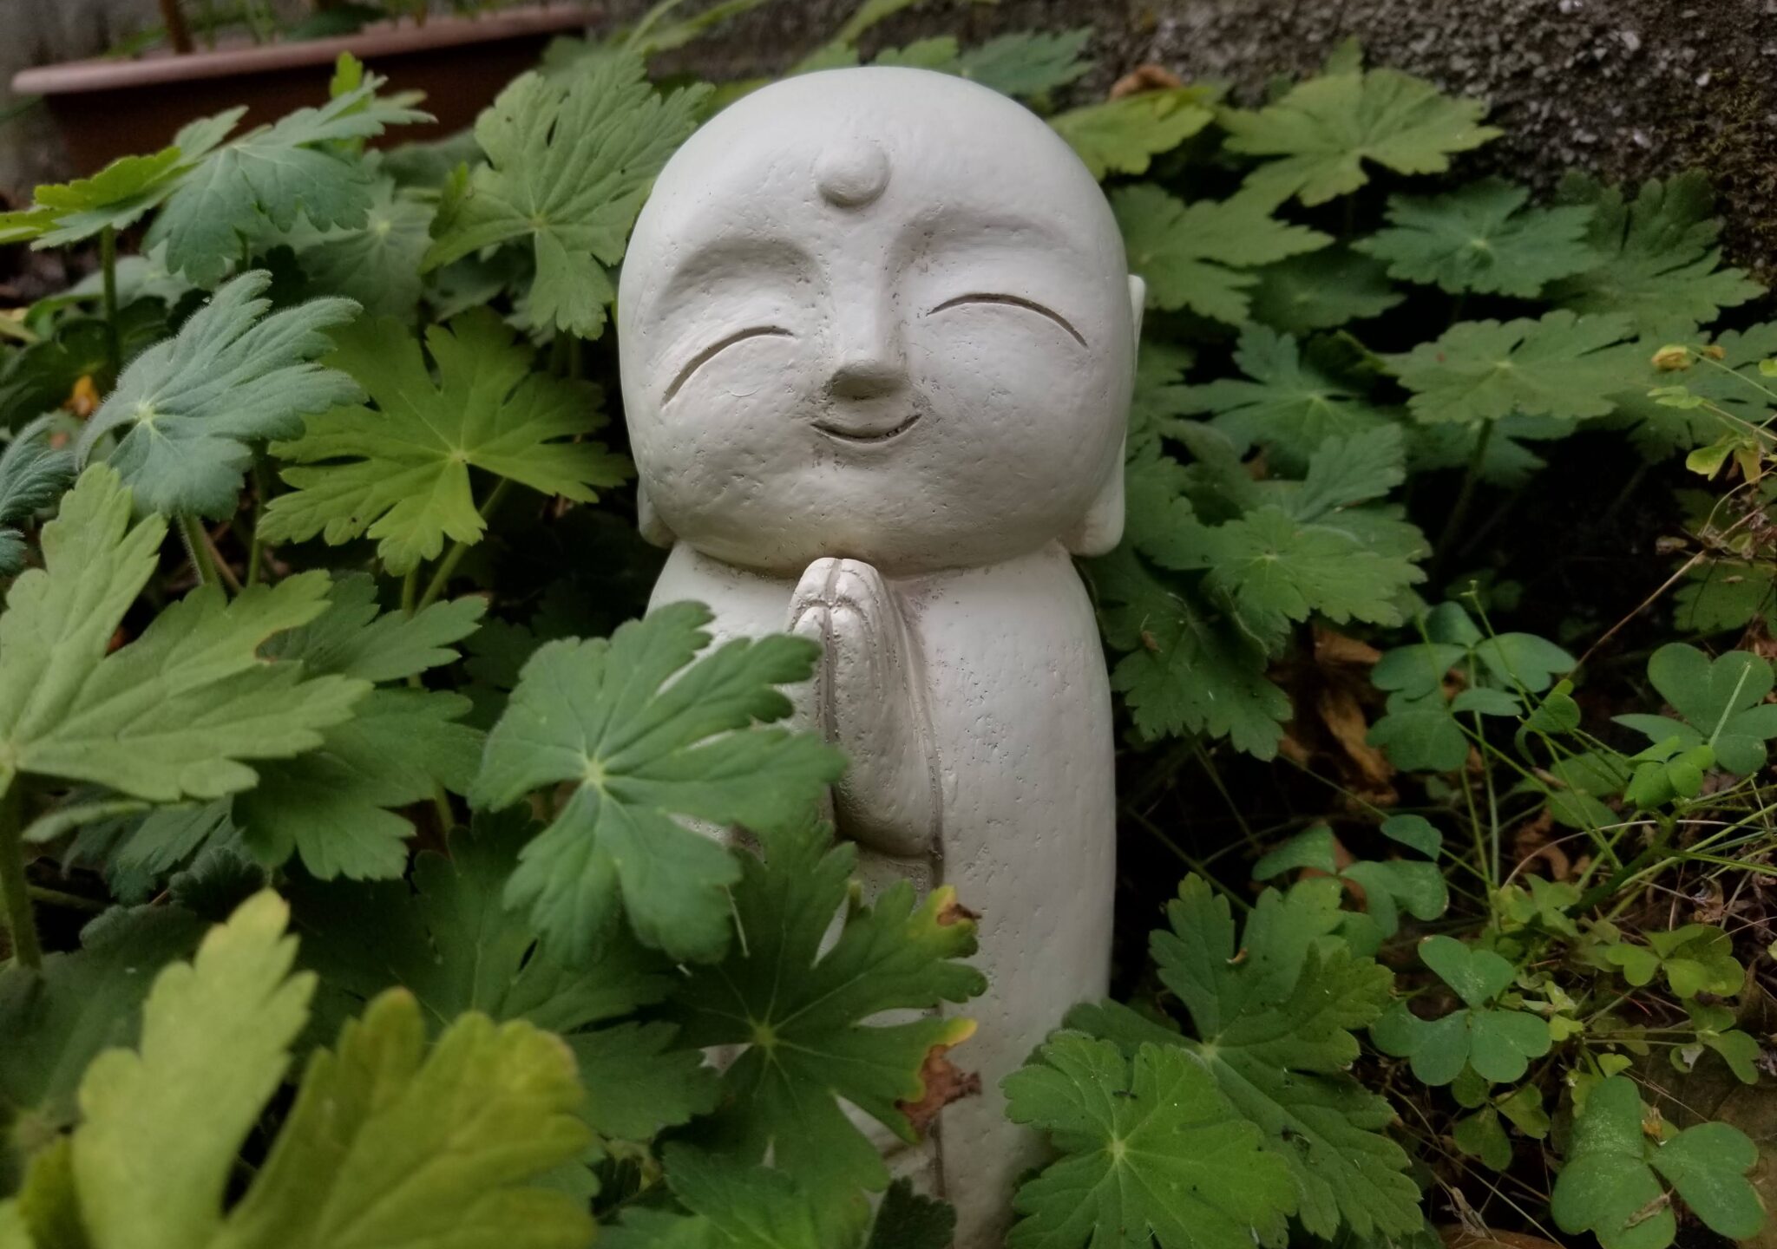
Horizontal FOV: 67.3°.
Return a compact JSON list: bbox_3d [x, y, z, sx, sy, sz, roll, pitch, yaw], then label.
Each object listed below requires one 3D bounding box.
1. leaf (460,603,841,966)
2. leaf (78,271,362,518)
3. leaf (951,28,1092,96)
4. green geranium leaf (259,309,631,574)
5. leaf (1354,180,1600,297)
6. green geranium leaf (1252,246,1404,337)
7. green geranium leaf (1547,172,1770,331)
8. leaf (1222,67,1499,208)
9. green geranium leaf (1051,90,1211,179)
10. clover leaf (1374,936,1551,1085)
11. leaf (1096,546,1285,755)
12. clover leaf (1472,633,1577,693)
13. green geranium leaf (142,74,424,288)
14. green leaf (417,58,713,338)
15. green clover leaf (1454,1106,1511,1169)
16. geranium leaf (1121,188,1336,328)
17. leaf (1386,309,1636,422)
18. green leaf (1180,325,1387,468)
[{"bbox_3d":[-0.047,0.032,0.270,0.075,0.018,0.076,-11,66,-8],"label":"leaf"},{"bbox_3d":[-0.149,-0.053,0.300,0.057,0.022,0.068,-18,46,-1],"label":"leaf"},{"bbox_3d":[0.037,-0.193,0.460,0.062,0.018,0.061,-11,42,-12],"label":"leaf"},{"bbox_3d":[-0.103,-0.045,0.315,0.082,0.022,0.073,-31,59,-21],"label":"green geranium leaf"},{"bbox_3d":[0.169,-0.112,0.385,0.064,0.014,0.060,-5,39,1],"label":"leaf"},{"bbox_3d":[0.140,-0.109,0.430,0.057,0.014,0.053,-11,29,-13],"label":"green geranium leaf"},{"bbox_3d":[0.226,-0.112,0.400,0.061,0.016,0.067,11,51,21],"label":"green geranium leaf"},{"bbox_3d":[0.140,-0.147,0.400,0.078,0.016,0.080,-3,40,1],"label":"leaf"},{"bbox_3d":[0.068,-0.154,0.420,0.063,0.018,0.061,7,44,3],"label":"green geranium leaf"},{"bbox_3d":[0.127,0.085,0.295,0.035,0.008,0.032,-5,51,7],"label":"clover leaf"},{"bbox_3d":[0.078,0.004,0.350,0.053,0.016,0.062,-4,57,-6],"label":"leaf"},{"bbox_3d":[0.164,0.010,0.345,0.022,0.008,0.025,19,33,19],"label":"clover leaf"},{"bbox_3d":[-0.164,-0.124,0.370,0.072,0.028,0.068,-22,45,-14],"label":"green geranium leaf"},{"bbox_3d":[-0.090,-0.122,0.375,0.083,0.022,0.082,20,61,8],"label":"green leaf"},{"bbox_3d":[0.136,0.117,0.305,0.013,0.004,0.013,9,53,14],"label":"green clover leaf"},{"bbox_3d":[0.097,-0.113,0.410,0.076,0.018,0.068,-1,41,-1],"label":"geranium leaf"},{"bbox_3d":[0.187,-0.077,0.400,0.073,0.016,0.060,6,31,10],"label":"leaf"},{"bbox_3d":[0.120,-0.070,0.405,0.064,0.017,0.062,-8,39,-10],"label":"green leaf"}]

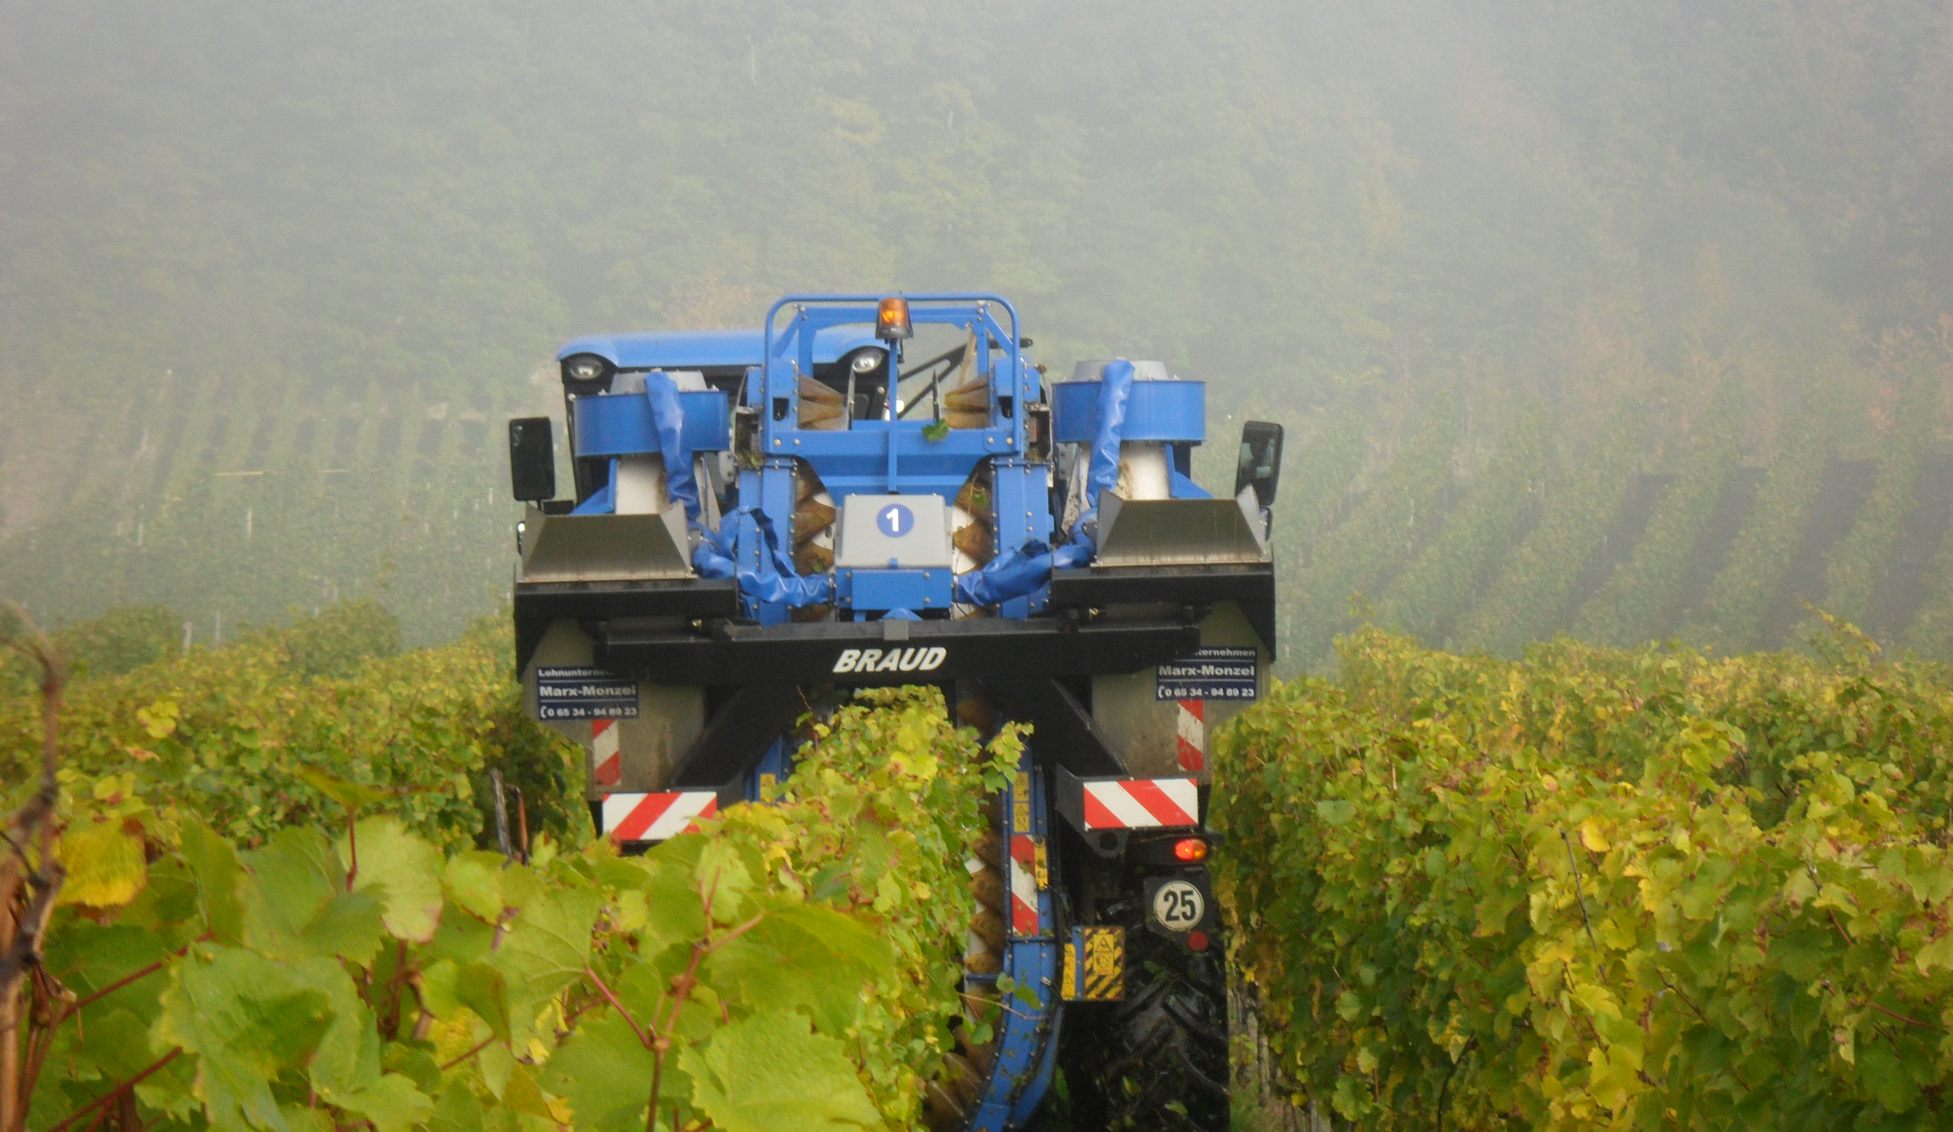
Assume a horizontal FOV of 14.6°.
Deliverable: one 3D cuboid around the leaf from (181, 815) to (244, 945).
[{"bbox_3d":[-0.522,0.214,5.200,0.055,0.087,0.040,0,-1,30],"label":"leaf"}]

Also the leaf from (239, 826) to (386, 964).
[{"bbox_3d":[-0.453,0.225,5.200,0.101,0.095,0.045,1,-1,0],"label":"leaf"}]

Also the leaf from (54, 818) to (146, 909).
[{"bbox_3d":[-0.592,0.202,5.150,0.064,0.062,0.030,-1,1,-6],"label":"leaf"}]

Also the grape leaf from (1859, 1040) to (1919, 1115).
[{"bbox_3d":[1.223,0.685,10.200,0.082,0.098,0.035,1,-1,0],"label":"grape leaf"}]

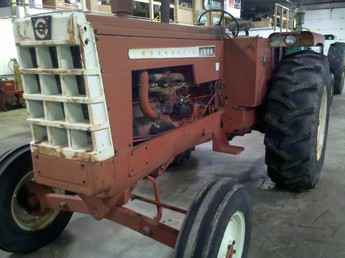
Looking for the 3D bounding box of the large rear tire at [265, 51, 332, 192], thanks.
[{"bbox_3d":[1.552,-0.087,3.567,0.465,1.630,1.630,8,17,32],"label":"large rear tire"}]

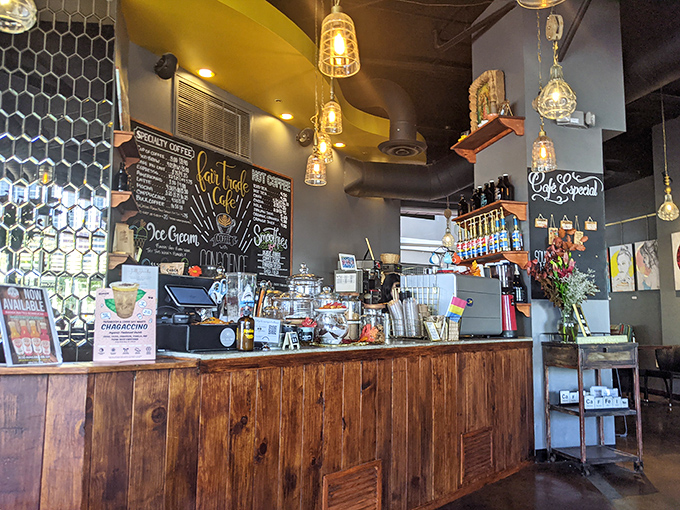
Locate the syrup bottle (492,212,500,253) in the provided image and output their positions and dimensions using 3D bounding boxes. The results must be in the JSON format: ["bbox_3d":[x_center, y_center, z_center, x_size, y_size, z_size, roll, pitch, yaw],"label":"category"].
[{"bbox_3d":[1.411,-0.196,4.776,0.080,0.375,0.080,4,-7,-29],"label":"syrup bottle"}]

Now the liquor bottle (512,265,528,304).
[{"bbox_3d":[1.570,0.252,4.616,0.122,0.345,0.122,-2,-7,24],"label":"liquor bottle"}]

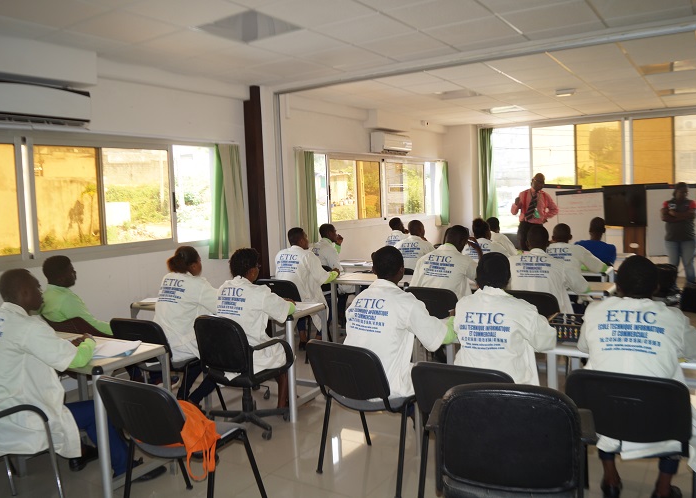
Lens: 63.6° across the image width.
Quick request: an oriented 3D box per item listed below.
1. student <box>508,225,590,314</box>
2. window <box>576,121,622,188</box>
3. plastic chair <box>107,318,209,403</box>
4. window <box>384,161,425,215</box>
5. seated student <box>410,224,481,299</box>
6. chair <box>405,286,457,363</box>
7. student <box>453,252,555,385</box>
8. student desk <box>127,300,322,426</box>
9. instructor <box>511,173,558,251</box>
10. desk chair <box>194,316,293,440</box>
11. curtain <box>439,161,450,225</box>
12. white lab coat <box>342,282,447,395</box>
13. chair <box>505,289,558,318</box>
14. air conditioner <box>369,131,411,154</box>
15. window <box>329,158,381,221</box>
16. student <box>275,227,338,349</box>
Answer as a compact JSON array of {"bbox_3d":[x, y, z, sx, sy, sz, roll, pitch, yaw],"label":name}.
[{"bbox_3d":[1.713,0.441,4.831,0.600,1.280,0.850,2,7,34],"label":"student"},{"bbox_3d":[4.412,-1.281,9.908,0.800,1.860,0.060,2,7,34],"label":"window"},{"bbox_3d":[-1.208,0.828,3.929,0.530,0.800,0.580,2,7,34],"label":"plastic chair"},{"bbox_3d":[0.971,-1.023,9.595,0.080,0.920,1.520,2,7,34],"label":"window"},{"bbox_3d":[0.895,0.436,4.821,0.600,1.250,0.750,2,7,34],"label":"seated student"},{"bbox_3d":[0.819,0.703,4.880,0.520,0.800,0.560,2,7,34],"label":"chair"},{"bbox_3d":[0.893,0.653,3.071,0.560,1.250,0.850,1,6,27],"label":"student"},{"bbox_3d":[-0.960,0.789,4.447,1.580,0.760,0.470,1,6,30],"label":"student desk"},{"bbox_3d":[2.547,-0.150,7.611,0.600,1.750,0.380,-1,6,15],"label":"instructor"},{"bbox_3d":[-0.699,0.796,3.754,0.620,0.860,0.620,1,6,29],"label":"desk chair"},{"bbox_3d":[1.864,-1.084,10.891,0.130,1.240,0.460,2,7,34],"label":"curtain"},{"bbox_3d":[0.277,0.498,3.259,0.570,0.680,0.500,2,7,34],"label":"white lab coat"},{"bbox_3d":[1.534,0.706,4.595,0.530,0.810,0.560,2,7,34],"label":"chair"},{"bbox_3d":[0.707,-1.676,9.000,0.220,0.300,0.920,2,7,34],"label":"air conditioner"},{"bbox_3d":[0.133,-0.877,8.397,0.060,0.890,1.470,2,7,34],"label":"window"},{"bbox_3d":[-0.406,0.410,5.590,0.530,1.250,0.760,2,7,34],"label":"student"}]

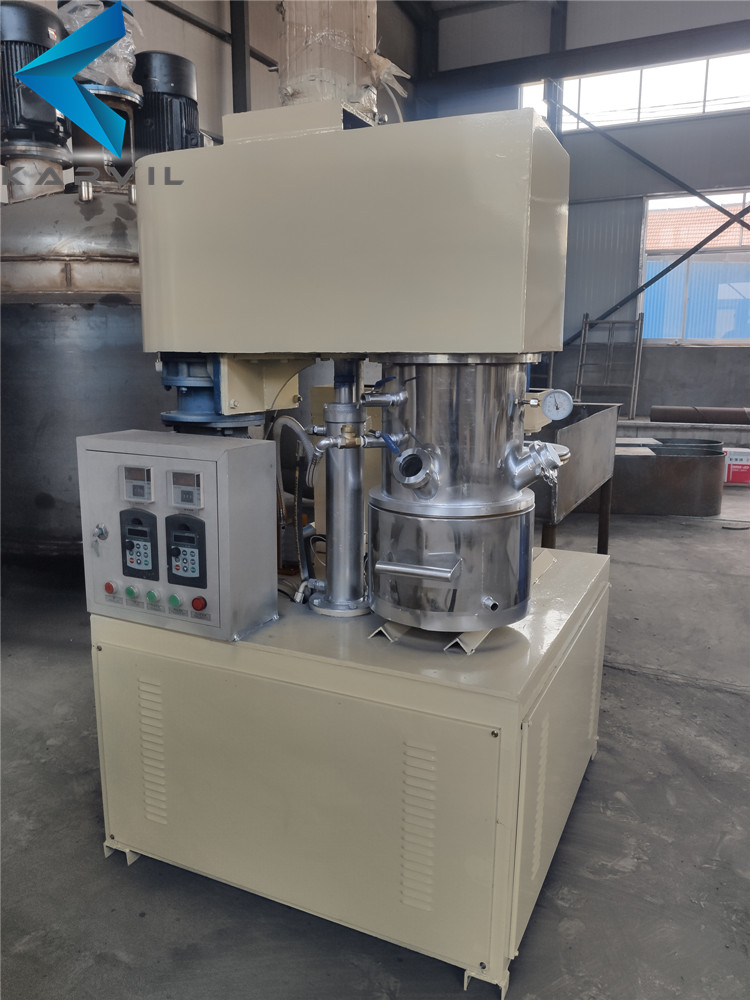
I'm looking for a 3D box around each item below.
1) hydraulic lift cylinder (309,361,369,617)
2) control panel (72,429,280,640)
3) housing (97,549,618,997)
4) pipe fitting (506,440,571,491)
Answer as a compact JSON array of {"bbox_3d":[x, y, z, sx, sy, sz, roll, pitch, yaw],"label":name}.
[{"bbox_3d":[-0.080,-0.029,1.795,0.140,0.575,0.140,0,12,0],"label":"hydraulic lift cylinder"},{"bbox_3d":[-0.442,0.067,1.743,0.406,0.404,0.189,6,13,26],"label":"control panel"},{"bbox_3d":[0.009,0.526,2.100,1.020,0.634,1.002,6,13,25],"label":"housing"},{"bbox_3d":[0.337,-0.074,1.645,0.125,0.090,0.072,-14,4,27],"label":"pipe fitting"}]

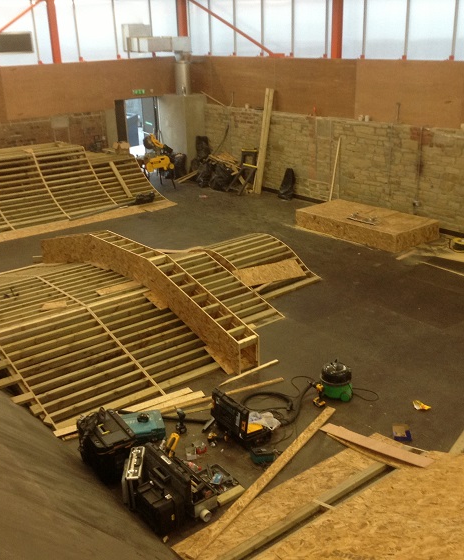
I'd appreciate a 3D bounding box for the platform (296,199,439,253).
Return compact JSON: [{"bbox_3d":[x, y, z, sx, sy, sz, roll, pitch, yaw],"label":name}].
[{"bbox_3d":[2.509,-1.046,13.439,1.220,0.317,2.440,-17,25,-35],"label":"platform"}]

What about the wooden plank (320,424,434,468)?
[{"bbox_3d":[1.324,1.539,6.650,1.095,0.018,0.140,13,25,41],"label":"wooden plank"}]

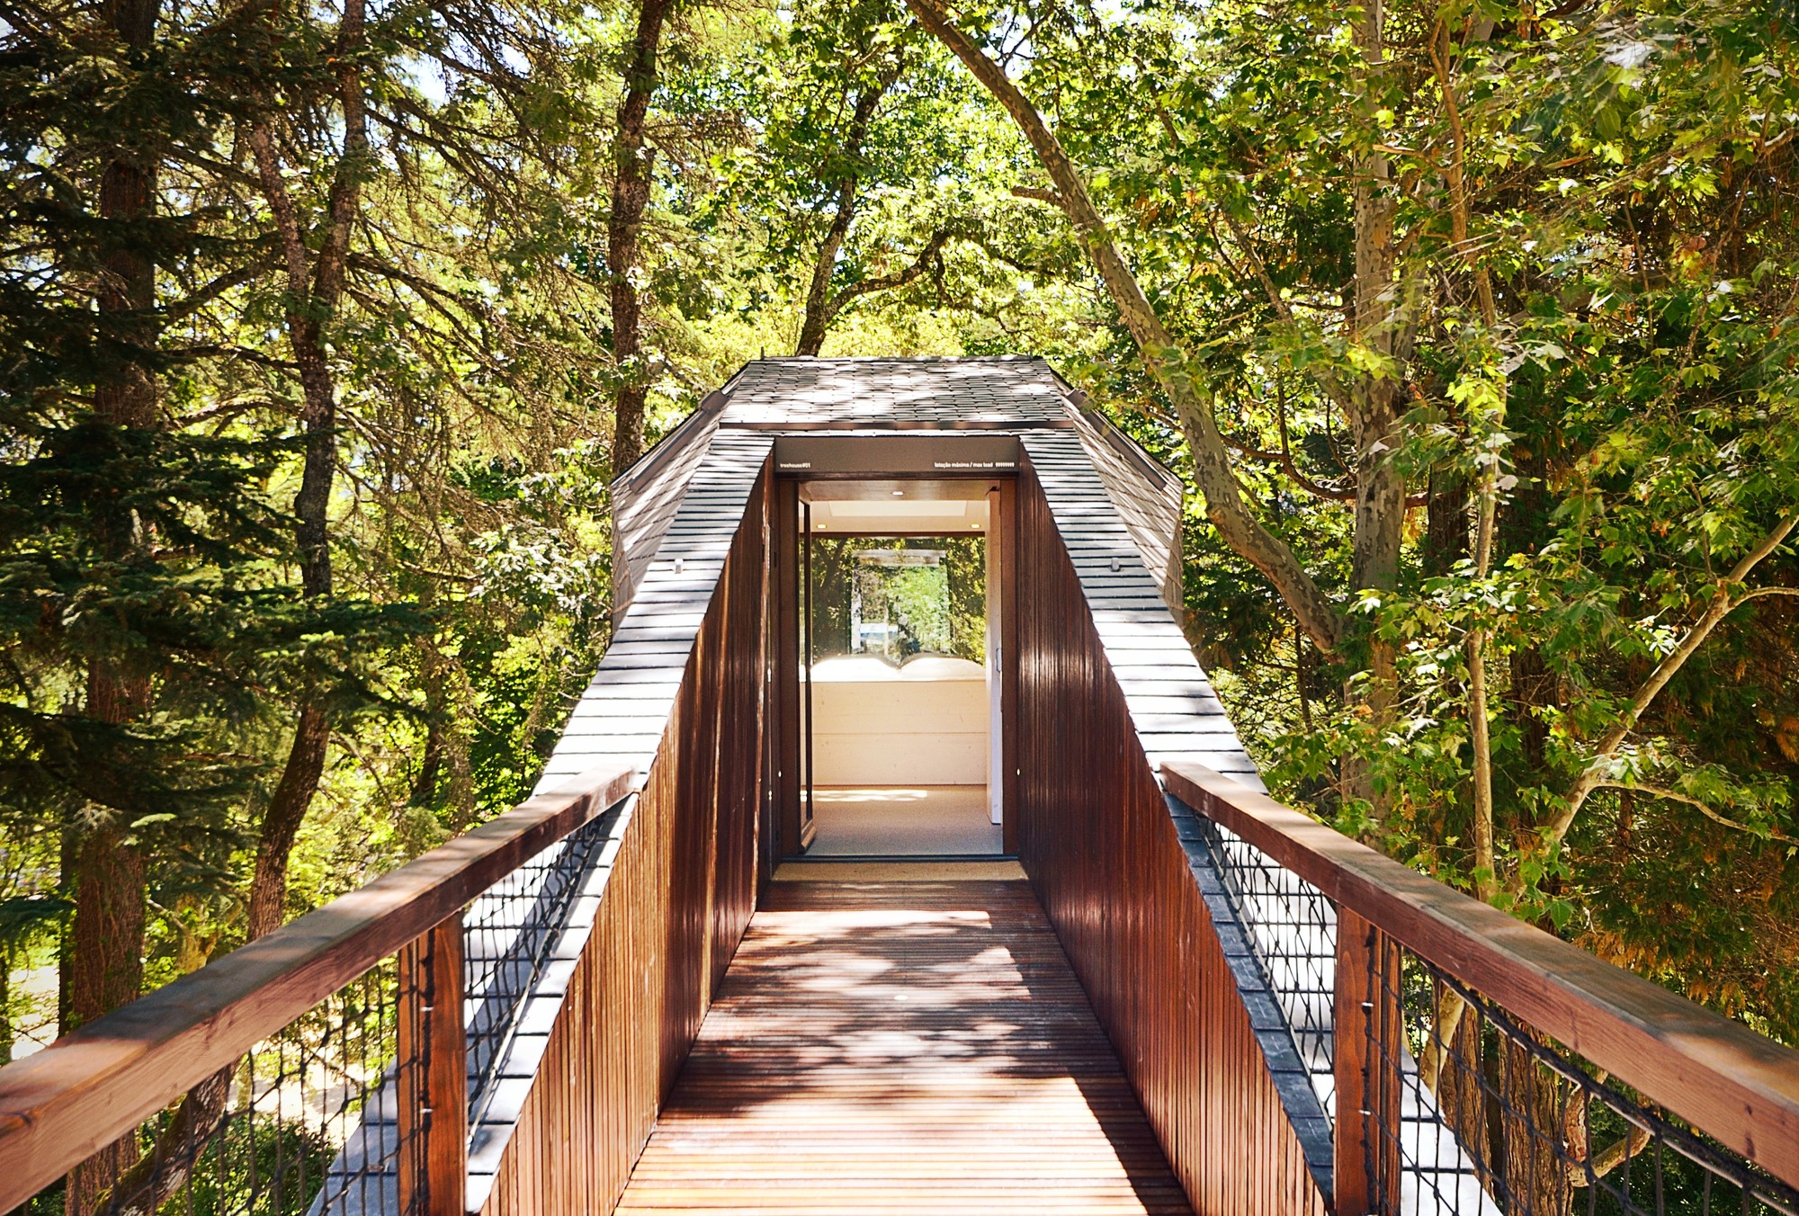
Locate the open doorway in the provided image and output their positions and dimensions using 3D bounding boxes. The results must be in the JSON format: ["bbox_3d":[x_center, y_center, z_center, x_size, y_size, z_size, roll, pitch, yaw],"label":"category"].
[{"bbox_3d":[0.012,0.346,12.700,1.170,2.120,0.200,0,0,0],"label":"open doorway"}]

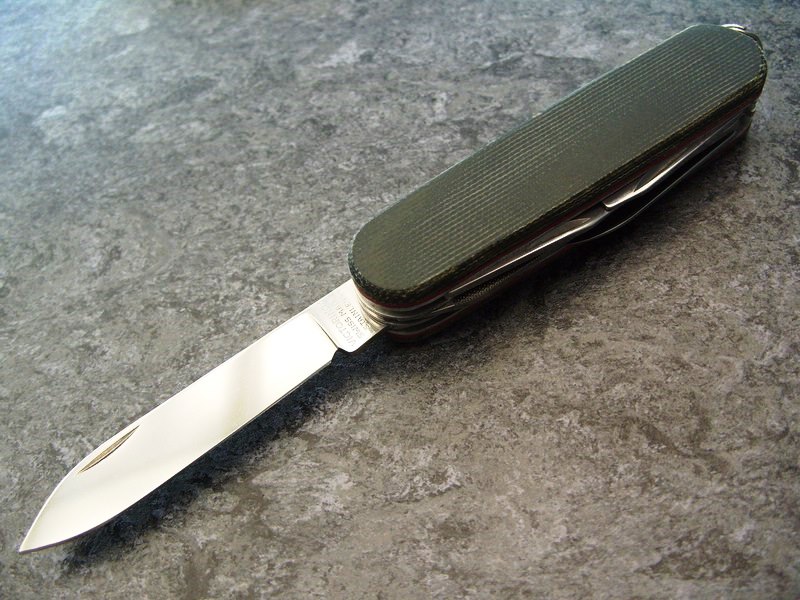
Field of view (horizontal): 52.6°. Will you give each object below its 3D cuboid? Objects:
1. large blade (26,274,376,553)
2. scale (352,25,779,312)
[{"bbox_3d":[-0.033,0.020,0.138,0.070,0.002,0.015,-34,50,-13],"label":"large blade"},{"bbox_3d":[0.030,-0.027,0.148,0.090,0.004,0.023,-32,49,-11],"label":"scale"}]

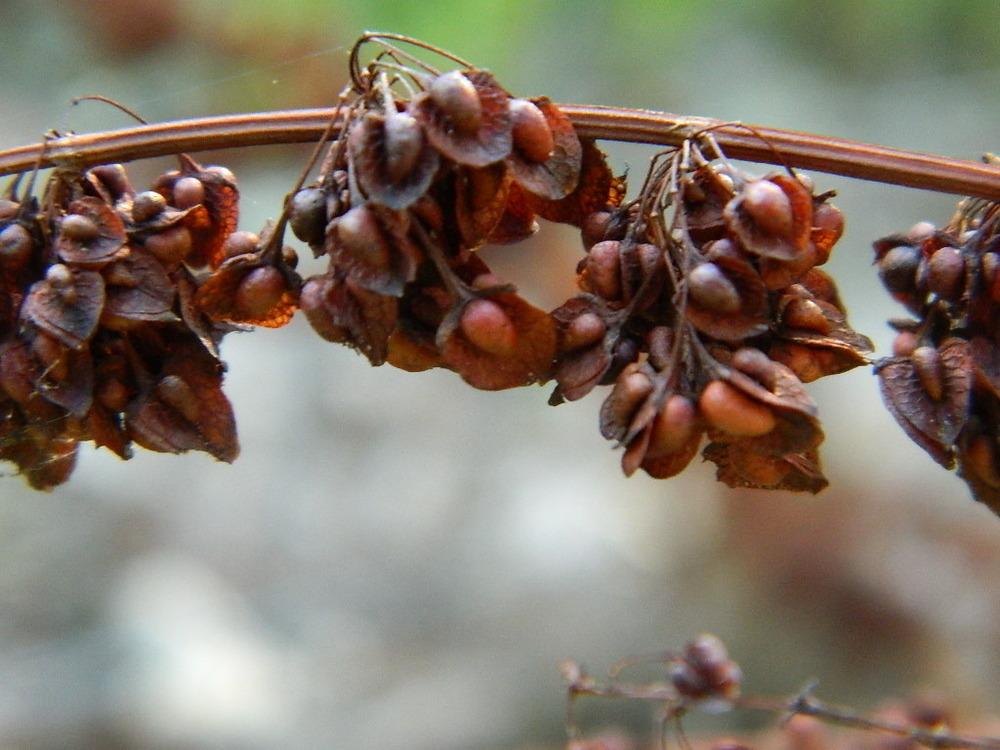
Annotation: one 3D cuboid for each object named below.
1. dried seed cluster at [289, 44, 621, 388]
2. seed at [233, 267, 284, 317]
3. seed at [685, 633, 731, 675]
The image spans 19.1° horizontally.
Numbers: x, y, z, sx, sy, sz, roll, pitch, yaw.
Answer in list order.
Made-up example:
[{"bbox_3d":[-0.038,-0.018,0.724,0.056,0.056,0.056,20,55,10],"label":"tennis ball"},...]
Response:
[{"bbox_3d":[-0.002,-0.008,0.150,0.016,0.016,0.012,0,14,0],"label":"dried seed cluster"},{"bbox_3d":[-0.012,-0.004,0.150,0.003,0.003,0.002,0,14,0],"label":"seed"},{"bbox_3d":[0.012,0.016,0.168,0.002,0.002,0.002,0,14,0],"label":"seed"}]

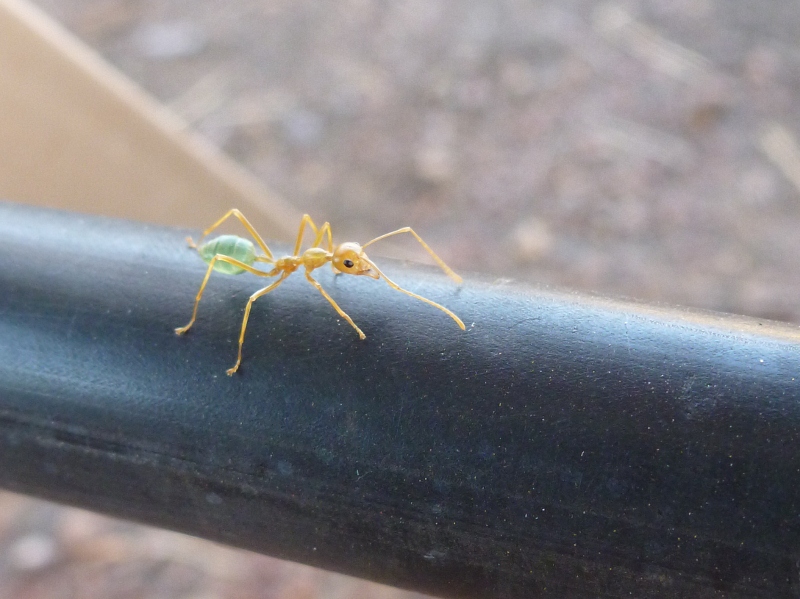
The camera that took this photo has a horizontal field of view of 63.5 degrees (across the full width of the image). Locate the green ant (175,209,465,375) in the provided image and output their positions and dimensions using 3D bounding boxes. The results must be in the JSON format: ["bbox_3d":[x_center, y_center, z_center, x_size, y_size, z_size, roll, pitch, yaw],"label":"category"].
[{"bbox_3d":[-0.005,-0.001,0.033,0.017,0.005,0.008,9,47,10],"label":"green ant"}]

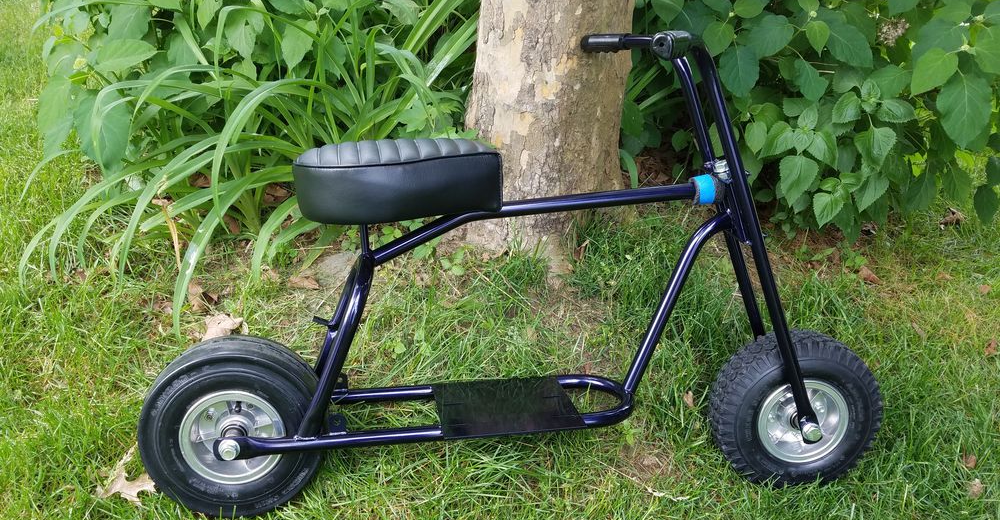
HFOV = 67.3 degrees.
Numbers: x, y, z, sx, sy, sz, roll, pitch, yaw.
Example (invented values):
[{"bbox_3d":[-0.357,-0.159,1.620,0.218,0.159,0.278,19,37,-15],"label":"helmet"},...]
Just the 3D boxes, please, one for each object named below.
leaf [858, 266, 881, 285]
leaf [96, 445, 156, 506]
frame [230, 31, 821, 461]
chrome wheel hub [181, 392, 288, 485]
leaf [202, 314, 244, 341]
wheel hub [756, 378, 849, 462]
[{"bbox_3d":[1.010,0.041,2.057,0.045,0.030,0.075,7,30,1],"label":"leaf"},{"bbox_3d":[-0.600,0.350,1.225,0.090,0.025,0.110,12,30,9],"label":"leaf"},{"bbox_3d":[0.072,-0.035,1.204,0.998,0.650,0.620,1,16,-10],"label":"frame"},{"bbox_3d":[-0.405,0.260,1.159,0.155,0.155,0.075,1,16,-10],"label":"chrome wheel hub"},{"bbox_3d":[-0.581,0.144,1.580,0.078,0.030,0.114,-3,31,-16],"label":"leaf"},{"bbox_3d":[0.525,0.272,1.329,0.155,0.155,0.075,3,16,-2],"label":"wheel hub"}]

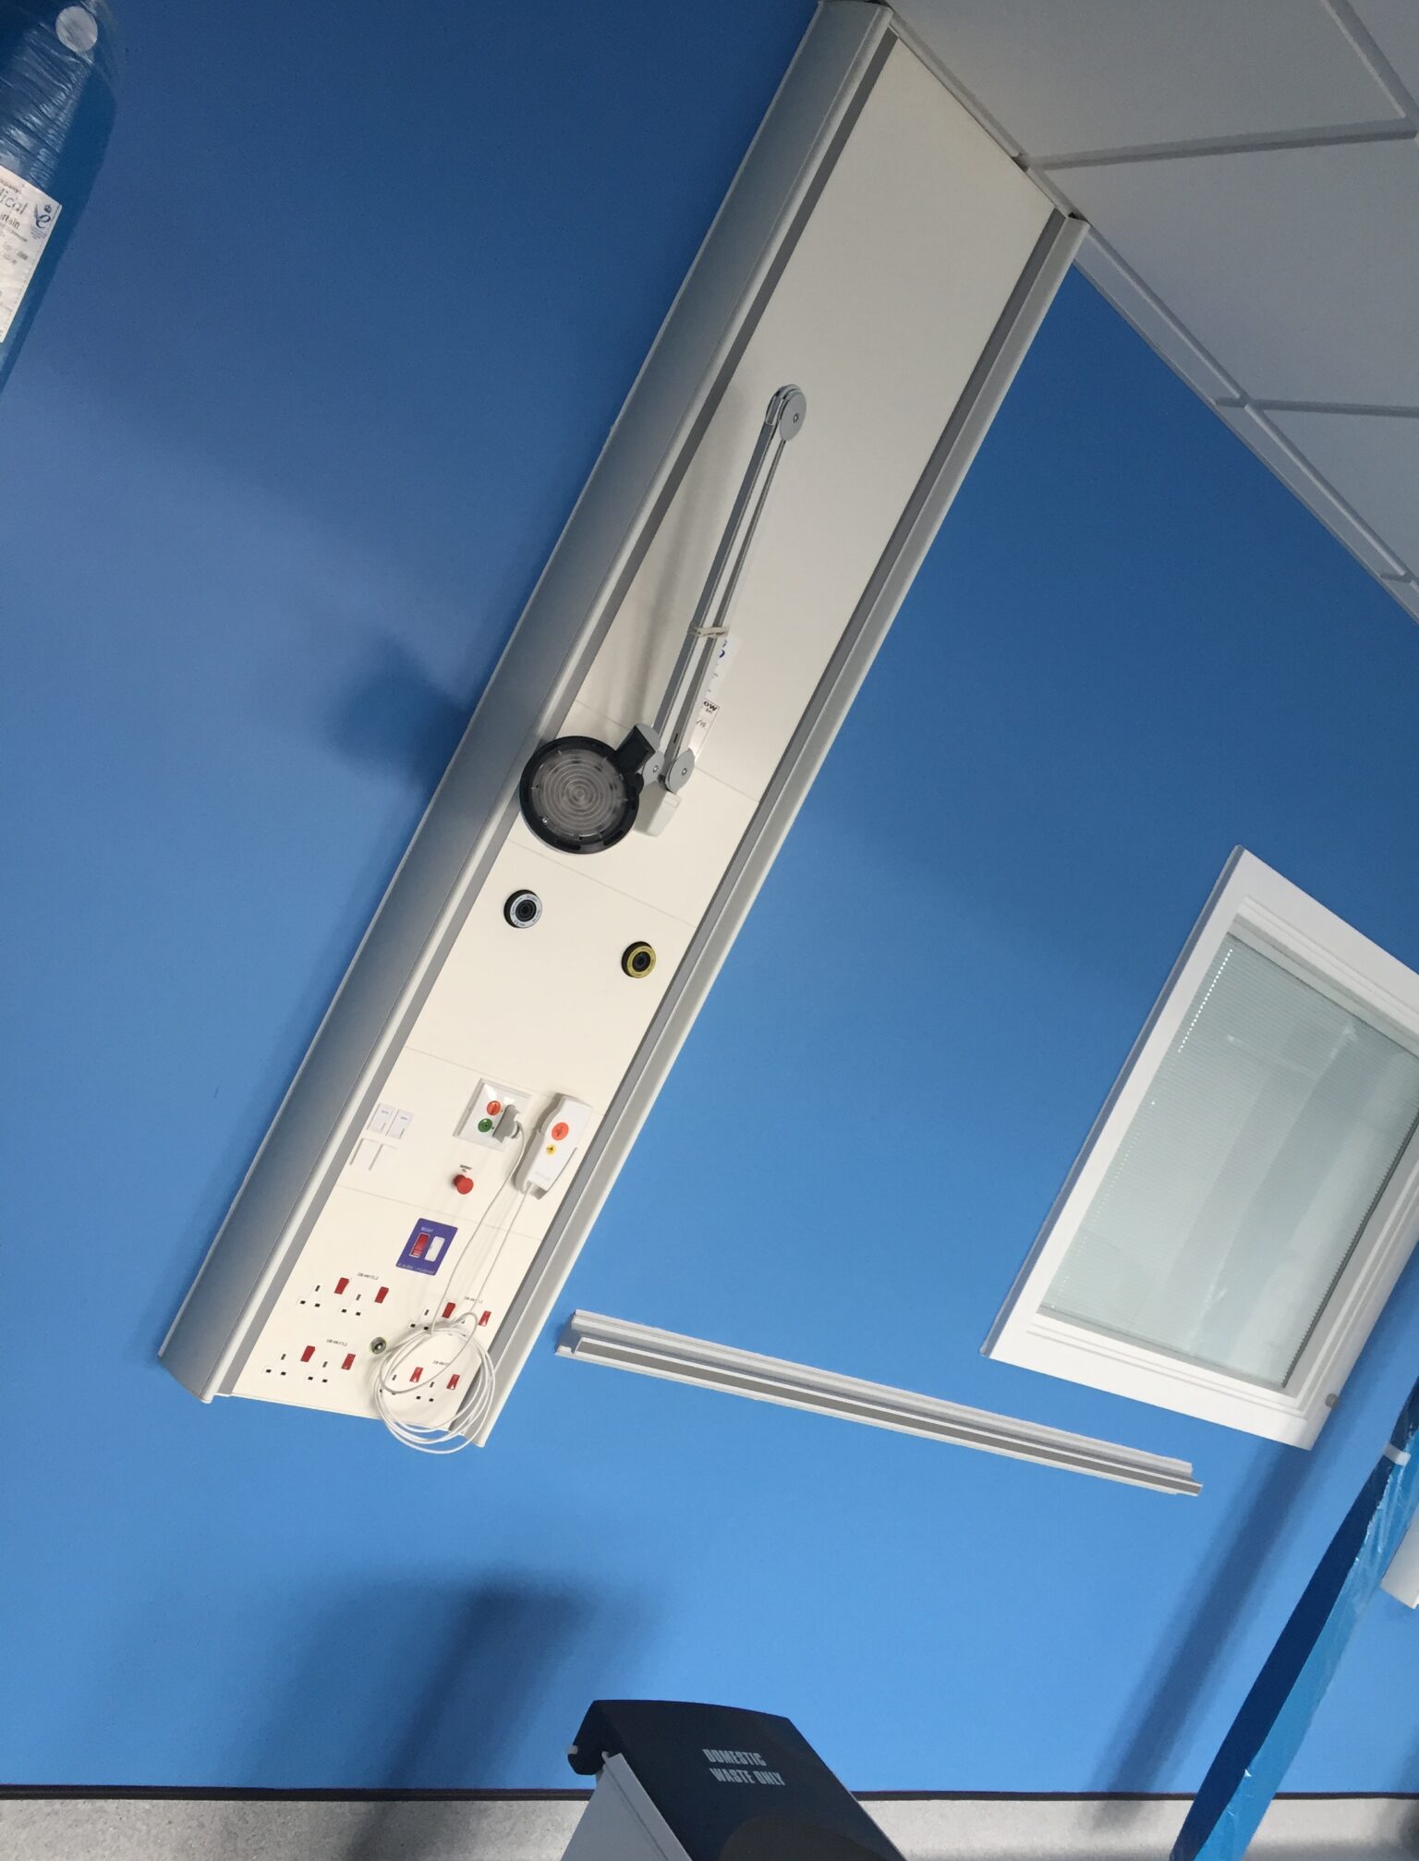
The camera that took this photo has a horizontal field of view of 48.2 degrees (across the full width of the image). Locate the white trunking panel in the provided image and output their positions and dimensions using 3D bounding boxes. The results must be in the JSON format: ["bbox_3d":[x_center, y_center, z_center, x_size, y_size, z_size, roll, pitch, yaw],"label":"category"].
[{"bbox_3d":[-0.076,-0.212,2.162,0.512,1.943,0.107,25,2,-38],"label":"white trunking panel"}]

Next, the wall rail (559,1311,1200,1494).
[{"bbox_3d":[0.433,0.927,2.968,1.797,0.076,0.048,25,2,-38],"label":"wall rail"}]

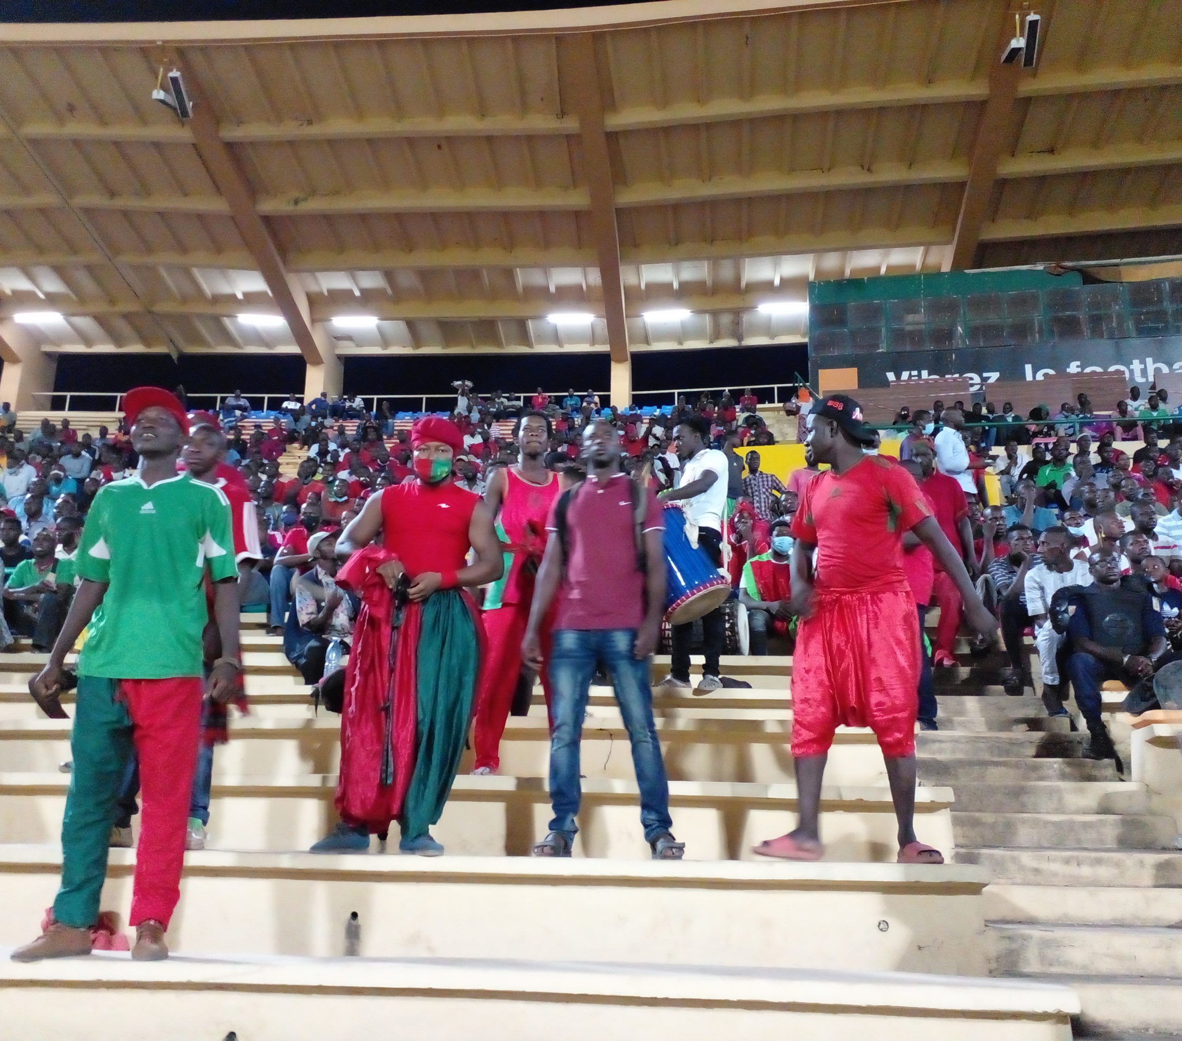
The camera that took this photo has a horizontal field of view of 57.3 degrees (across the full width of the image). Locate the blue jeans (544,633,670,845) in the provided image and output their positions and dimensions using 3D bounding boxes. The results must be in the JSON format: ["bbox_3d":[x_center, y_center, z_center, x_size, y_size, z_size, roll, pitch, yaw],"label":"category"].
[{"bbox_3d":[0.075,0.764,4.100,0.460,0.870,0.280,1,-16,0],"label":"blue jeans"}]

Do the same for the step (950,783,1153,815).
[{"bbox_3d":[2.186,1.412,5.472,1.096,0.155,0.360,-1,-16,5],"label":"step"}]

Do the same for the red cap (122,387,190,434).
[{"bbox_3d":[-1.432,-0.370,3.570,0.185,0.130,0.265,3,-46,-8],"label":"red cap"}]

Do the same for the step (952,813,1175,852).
[{"bbox_3d":[2.118,1.459,5.064,1.068,0.155,0.360,-1,-16,5],"label":"step"}]

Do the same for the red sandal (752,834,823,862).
[{"bbox_3d":[0.705,1.173,3.879,0.270,0.085,0.105,16,-21,-27],"label":"red sandal"}]

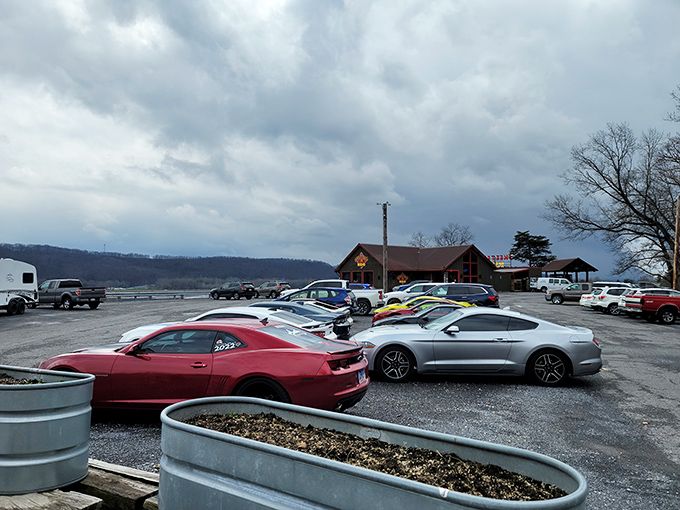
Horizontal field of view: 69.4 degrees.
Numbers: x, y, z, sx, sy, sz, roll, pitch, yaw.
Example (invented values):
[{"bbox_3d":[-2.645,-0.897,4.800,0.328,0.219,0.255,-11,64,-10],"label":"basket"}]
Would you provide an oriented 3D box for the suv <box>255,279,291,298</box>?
[{"bbox_3d":[-7.434,3.765,52.526,4.700,1.680,1.830,-2,-3,32],"label":"suv"}]

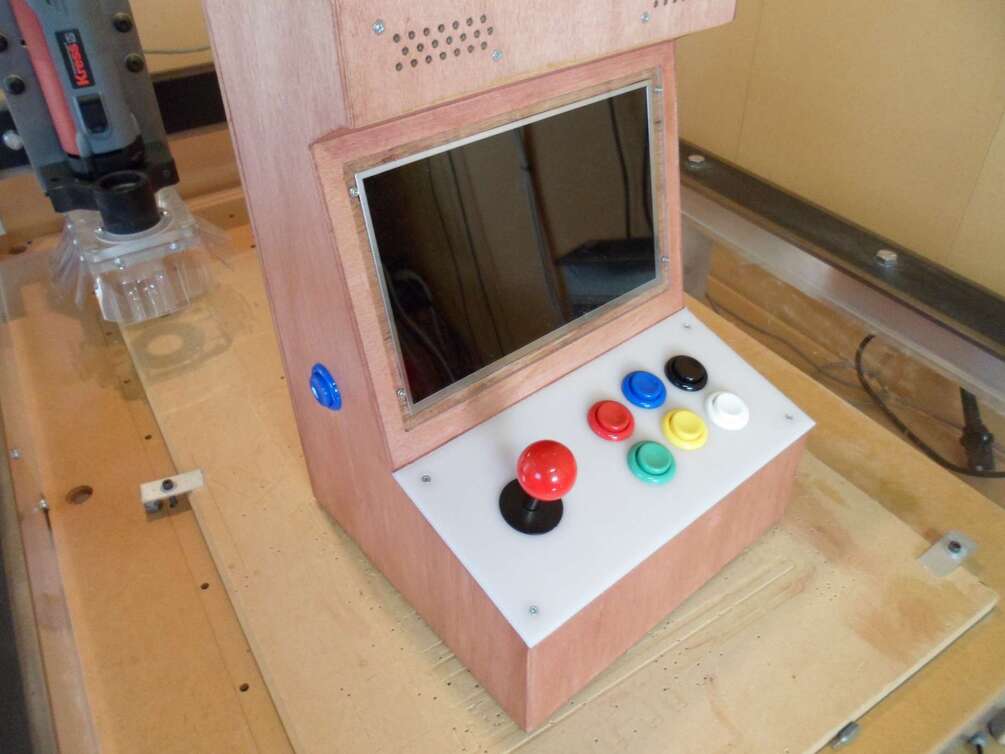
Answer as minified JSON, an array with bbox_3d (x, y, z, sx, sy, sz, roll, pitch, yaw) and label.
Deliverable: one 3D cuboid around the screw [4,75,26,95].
[{"bbox_3d":[-0.445,-0.267,0.690,0.018,0.018,0.011,-21,42,-24],"label":"screw"}]

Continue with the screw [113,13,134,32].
[{"bbox_3d":[-0.356,-0.333,0.708,0.017,0.017,0.011,-21,42,-24],"label":"screw"}]

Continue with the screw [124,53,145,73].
[{"bbox_3d":[-0.356,-0.304,0.730,0.017,0.017,0.011,-21,42,-24],"label":"screw"}]

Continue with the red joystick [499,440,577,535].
[{"bbox_3d":[0.023,0.062,0.448,0.040,0.058,0.040,7,50,-8],"label":"red joystick"}]

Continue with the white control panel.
[{"bbox_3d":[0.082,0.048,0.514,0.287,0.004,0.132,-28,62,-31],"label":"white control panel"}]

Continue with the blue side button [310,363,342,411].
[{"bbox_3d":[-0.116,0.008,0.487,0.009,0.035,0.035,-28,46,-31],"label":"blue side button"}]

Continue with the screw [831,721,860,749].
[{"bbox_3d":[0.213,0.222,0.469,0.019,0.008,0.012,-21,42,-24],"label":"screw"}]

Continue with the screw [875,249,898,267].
[{"bbox_3d":[0.350,-0.108,0.687,0.018,0.008,0.018,-21,42,-24],"label":"screw"}]

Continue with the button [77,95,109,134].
[{"bbox_3d":[-0.364,-0.233,0.669,0.018,0.032,0.008,-21,42,-24],"label":"button"}]

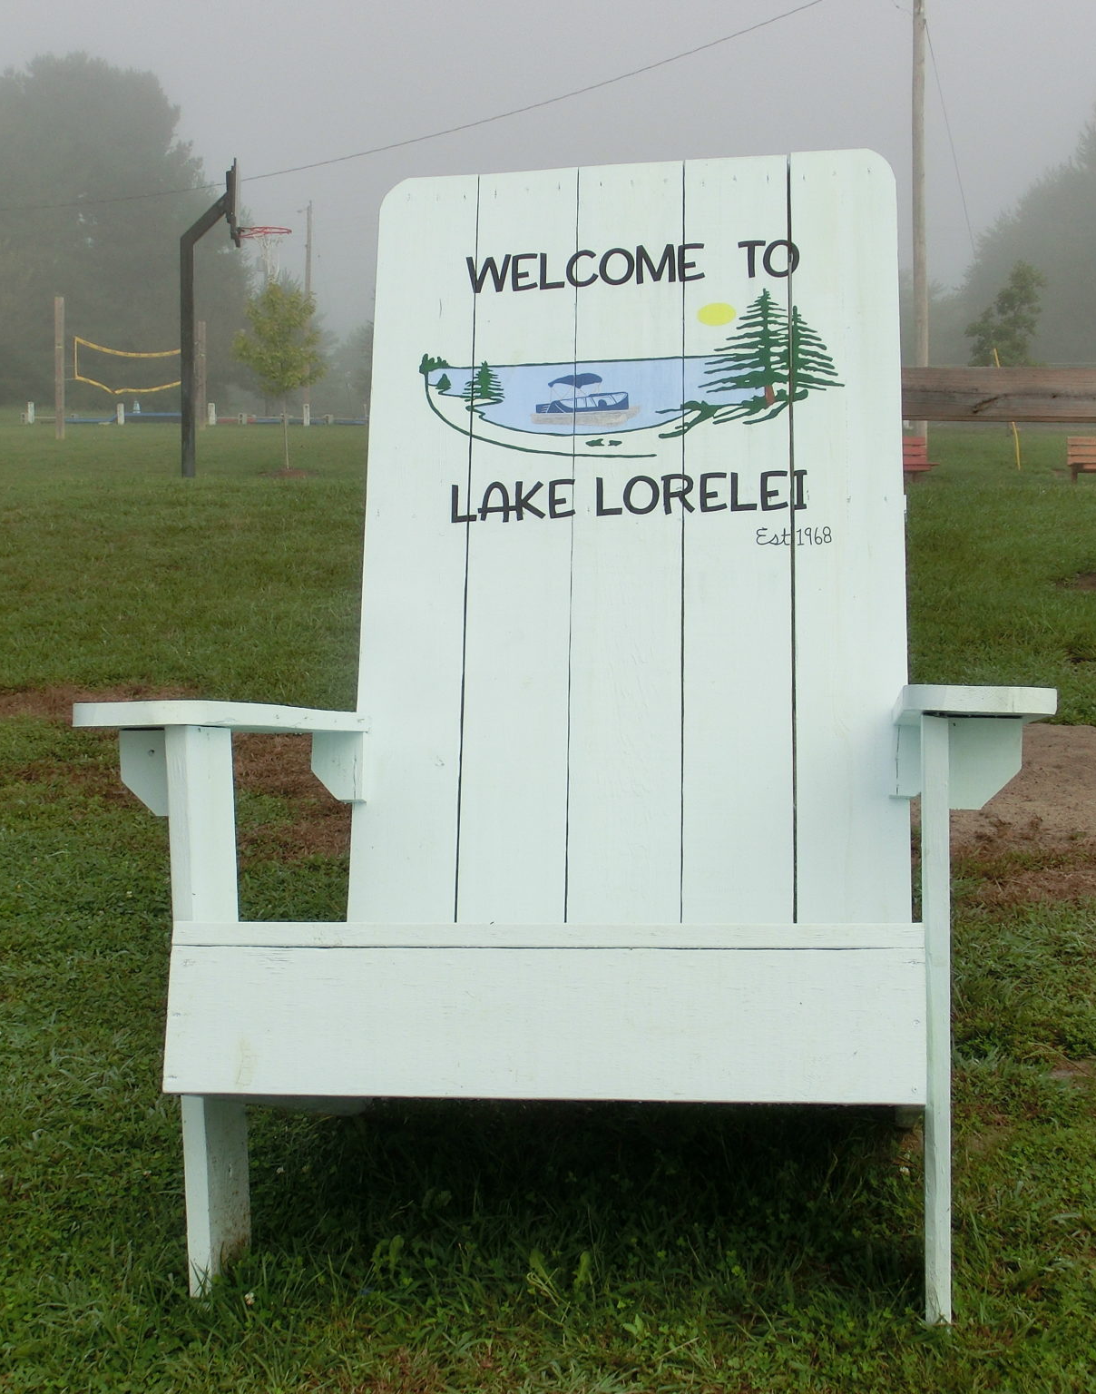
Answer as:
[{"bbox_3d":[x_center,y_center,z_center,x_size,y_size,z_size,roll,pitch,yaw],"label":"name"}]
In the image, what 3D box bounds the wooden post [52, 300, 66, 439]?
[{"bbox_3d":[-11.158,-7.501,54.000,0.210,3.286,0.210,0,5,0],"label":"wooden post"}]

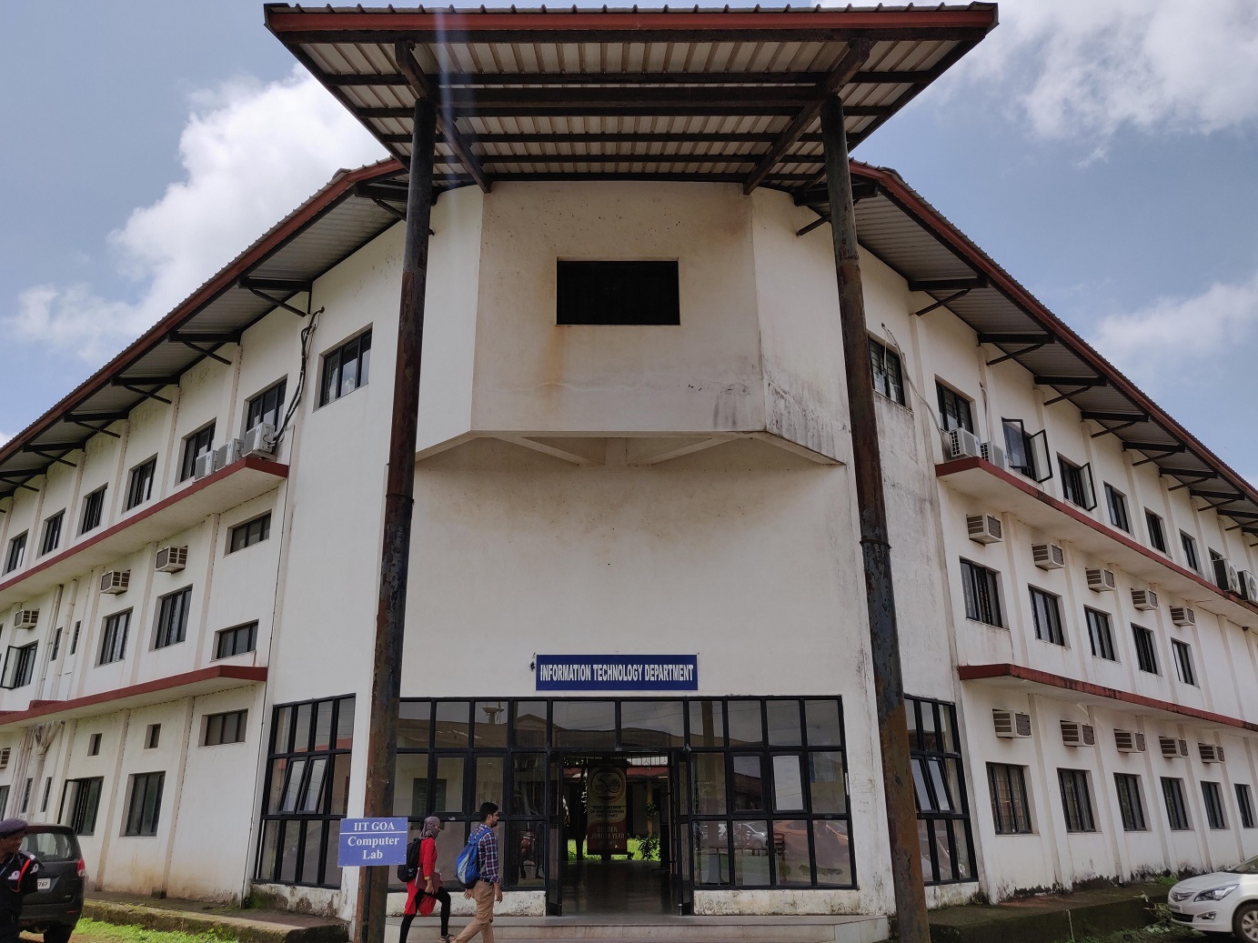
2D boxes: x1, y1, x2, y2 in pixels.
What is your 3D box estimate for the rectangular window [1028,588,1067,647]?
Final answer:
[{"bbox_3d":[8.503,2.977,18.518,1.530,1.120,0.120,19,-27,-40],"label":"rectangular window"}]

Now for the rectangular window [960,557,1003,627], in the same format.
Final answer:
[{"bbox_3d":[7.274,2.547,18.725,1.761,1.263,0.120,19,-28,-41],"label":"rectangular window"}]

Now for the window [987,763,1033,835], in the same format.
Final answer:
[{"bbox_3d":[7.042,6.080,16.839,1.804,1.232,0.160,19,-28,-41],"label":"window"}]

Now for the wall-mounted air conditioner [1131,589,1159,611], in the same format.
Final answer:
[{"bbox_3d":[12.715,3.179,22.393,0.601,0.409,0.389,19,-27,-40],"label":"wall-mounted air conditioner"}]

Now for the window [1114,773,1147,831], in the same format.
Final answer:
[{"bbox_3d":[11.149,7.383,20.246,1.632,1.178,0.150,19,-28,-40],"label":"window"}]

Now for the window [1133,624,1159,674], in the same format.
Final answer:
[{"bbox_3d":[12.593,4.385,22.198,1.530,1.120,0.120,19,-27,-40],"label":"window"}]

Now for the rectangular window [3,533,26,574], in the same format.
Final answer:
[{"bbox_3d":[-20.202,2.757,30.056,1.770,1.287,0.120,-18,-27,38],"label":"rectangular window"}]

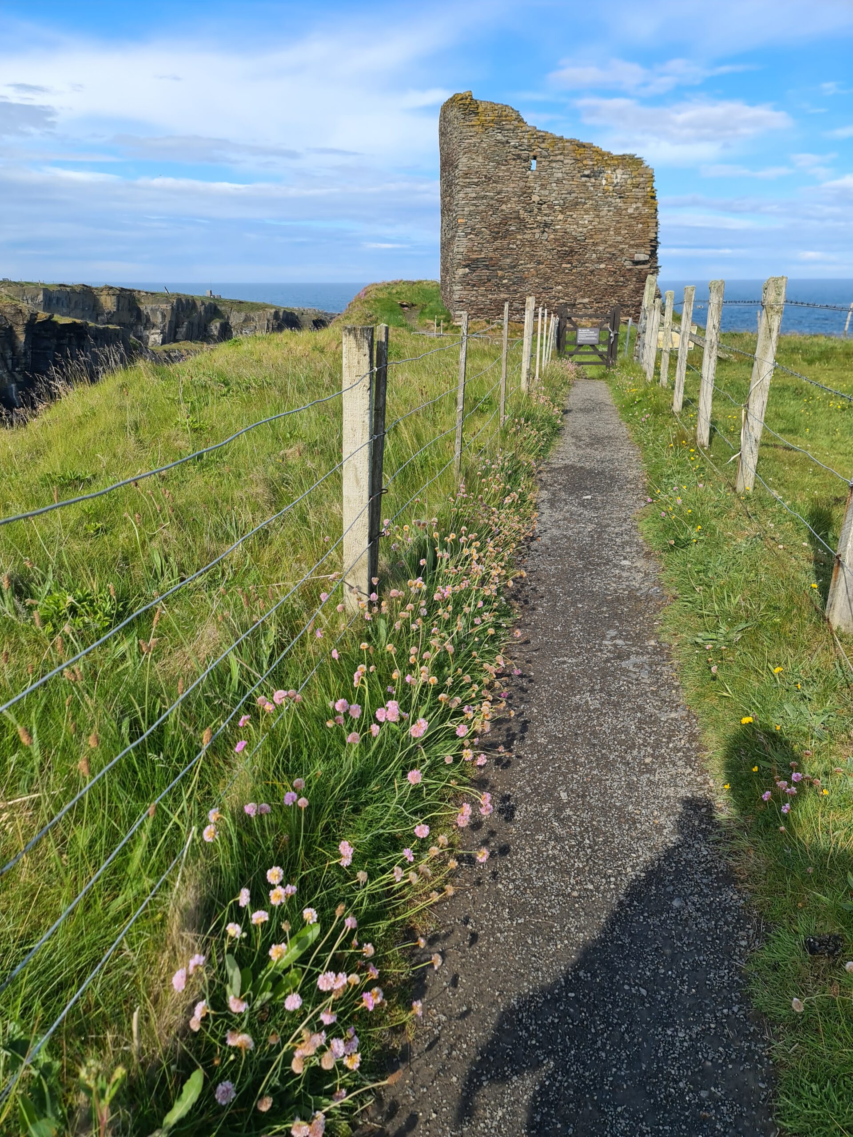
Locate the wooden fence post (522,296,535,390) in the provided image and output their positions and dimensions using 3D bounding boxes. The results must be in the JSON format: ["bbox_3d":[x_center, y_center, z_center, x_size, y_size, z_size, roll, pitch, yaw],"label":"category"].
[{"bbox_3d":[1.418,-3.141,11.513,0.115,1.283,0.110,4,20,11],"label":"wooden fence post"}]

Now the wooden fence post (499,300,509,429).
[{"bbox_3d":[0.822,-2.159,8.735,0.046,1.277,0.046,4,20,11],"label":"wooden fence post"}]

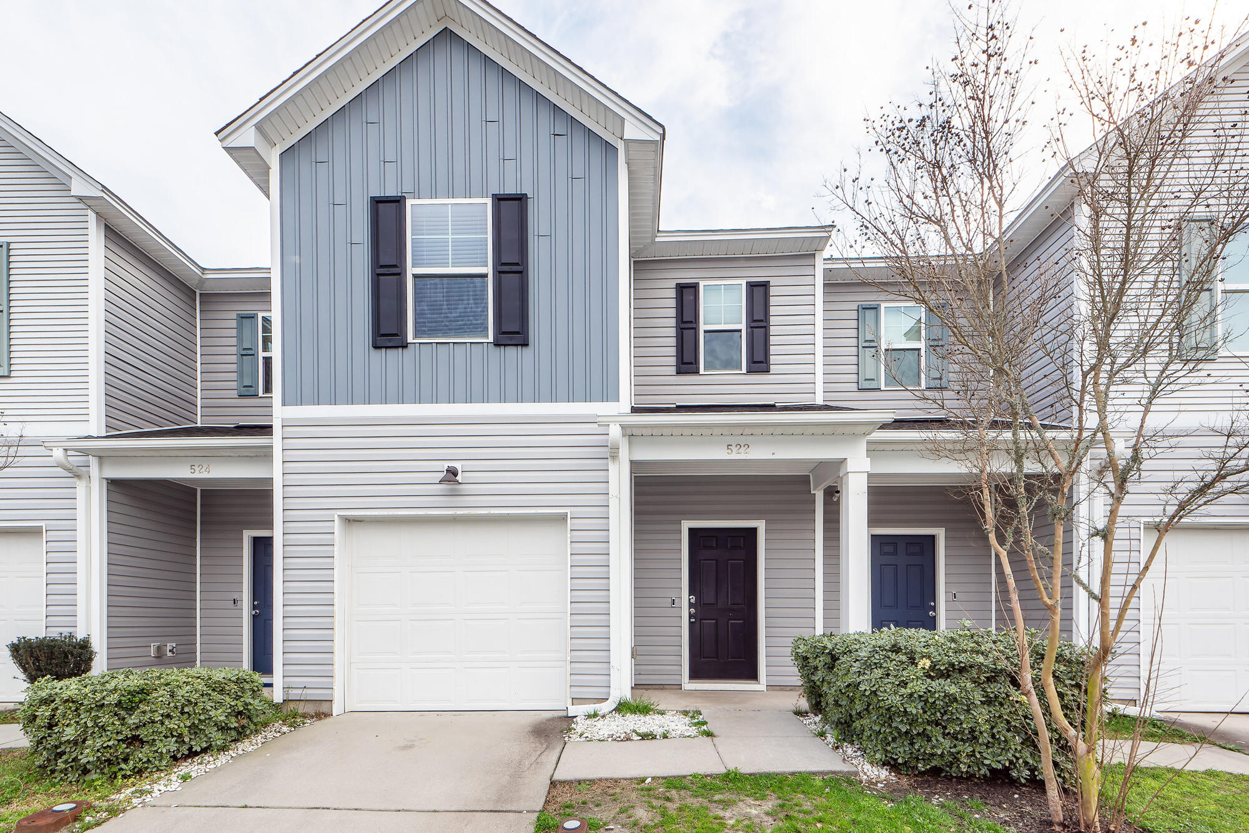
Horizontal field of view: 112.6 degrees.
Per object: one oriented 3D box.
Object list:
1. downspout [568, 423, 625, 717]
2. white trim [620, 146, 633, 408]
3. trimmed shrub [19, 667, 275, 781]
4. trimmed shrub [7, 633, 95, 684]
[{"bbox_3d":[-0.290,1.600,4.290,0.560,3.050,0.270,0,0,0],"label":"downspout"},{"bbox_3d":[0.010,-1.480,4.430,0.130,2.830,0.070,0,0,0],"label":"white trim"},{"bbox_3d":[-3.980,2.520,3.600,1.100,0.700,1.050,0,0,0],"label":"trimmed shrub"},{"bbox_3d":[-6.220,2.740,4.520,0.640,0.740,0.640,0,0,0],"label":"trimmed shrub"}]

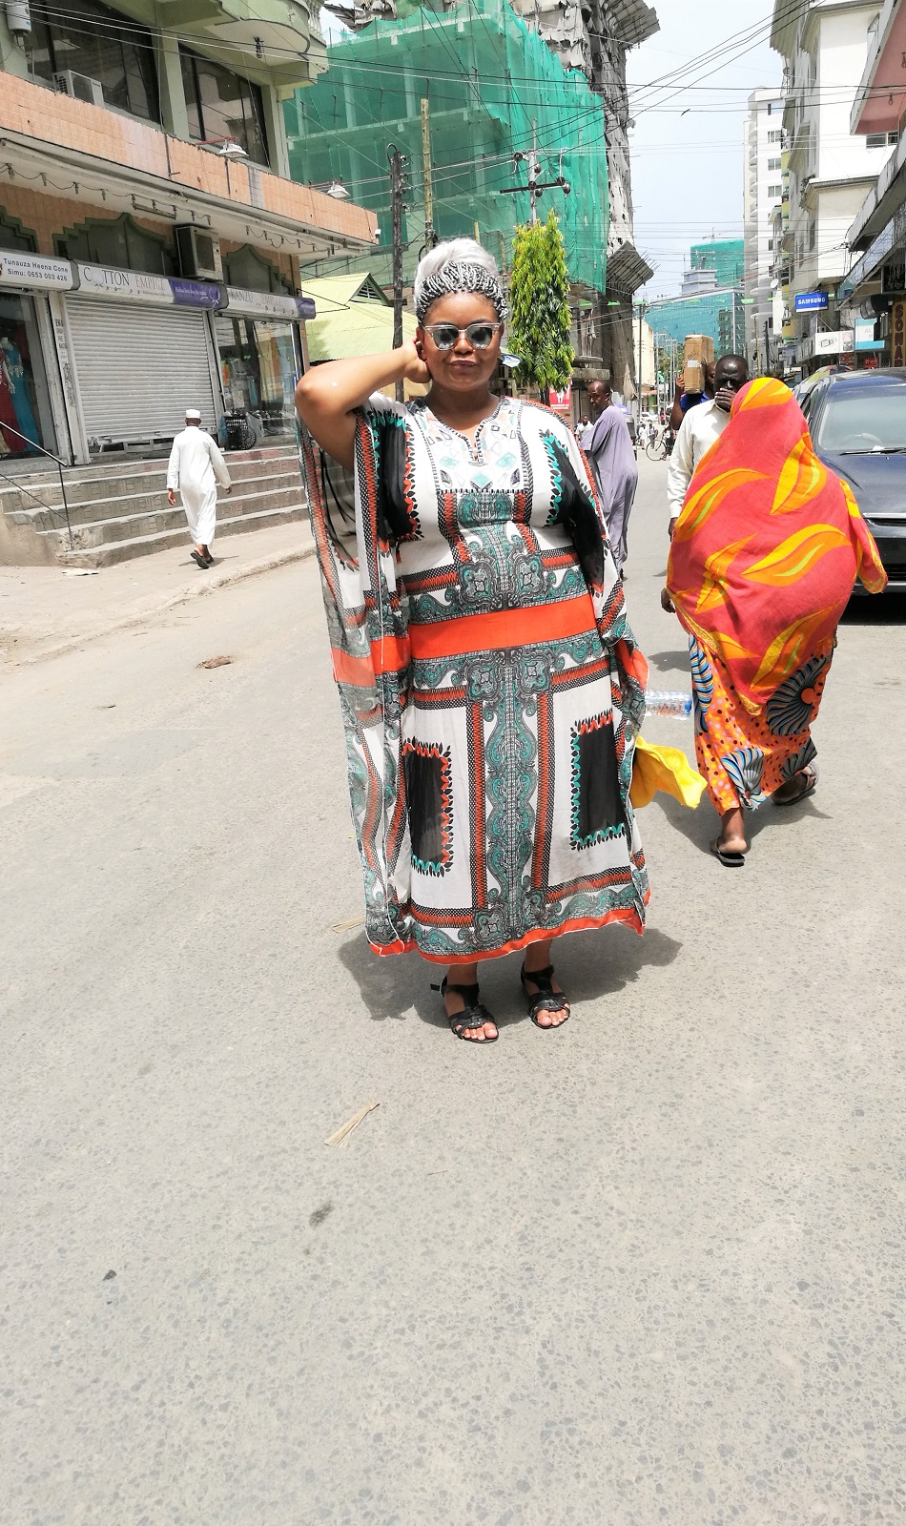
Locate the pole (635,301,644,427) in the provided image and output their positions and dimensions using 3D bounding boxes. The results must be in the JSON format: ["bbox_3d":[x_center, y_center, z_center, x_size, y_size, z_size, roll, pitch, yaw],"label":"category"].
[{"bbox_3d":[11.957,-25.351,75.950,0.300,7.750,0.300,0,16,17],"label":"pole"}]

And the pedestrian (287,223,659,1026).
[{"bbox_3d":[0.061,-0.220,2.561,0.700,1.685,0.480,-7,16,-10],"label":"pedestrian"}]

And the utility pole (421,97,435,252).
[{"bbox_3d":[-0.498,-11.021,28.029,0.220,8.300,0.220,-2,16,-1],"label":"utility pole"}]

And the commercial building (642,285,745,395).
[{"bbox_3d":[81.736,-127.649,374.665,24.000,34.959,34.000,-18,20,-39],"label":"commercial building"}]

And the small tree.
[{"bbox_3d":[2.156,-10.014,28.383,1.600,5.770,1.600,-4,16,0],"label":"small tree"}]

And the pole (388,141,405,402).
[{"bbox_3d":[-1.180,-9.747,26.302,0.260,6.940,0.260,-1,16,-1],"label":"pole"}]

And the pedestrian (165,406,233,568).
[{"bbox_3d":[-2.881,-3.108,13.466,0.600,1.700,0.460,-3,16,6],"label":"pedestrian"}]

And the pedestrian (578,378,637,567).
[{"bbox_3d":[1.376,-2.564,10.629,0.550,1.630,0.500,-7,16,-7],"label":"pedestrian"}]

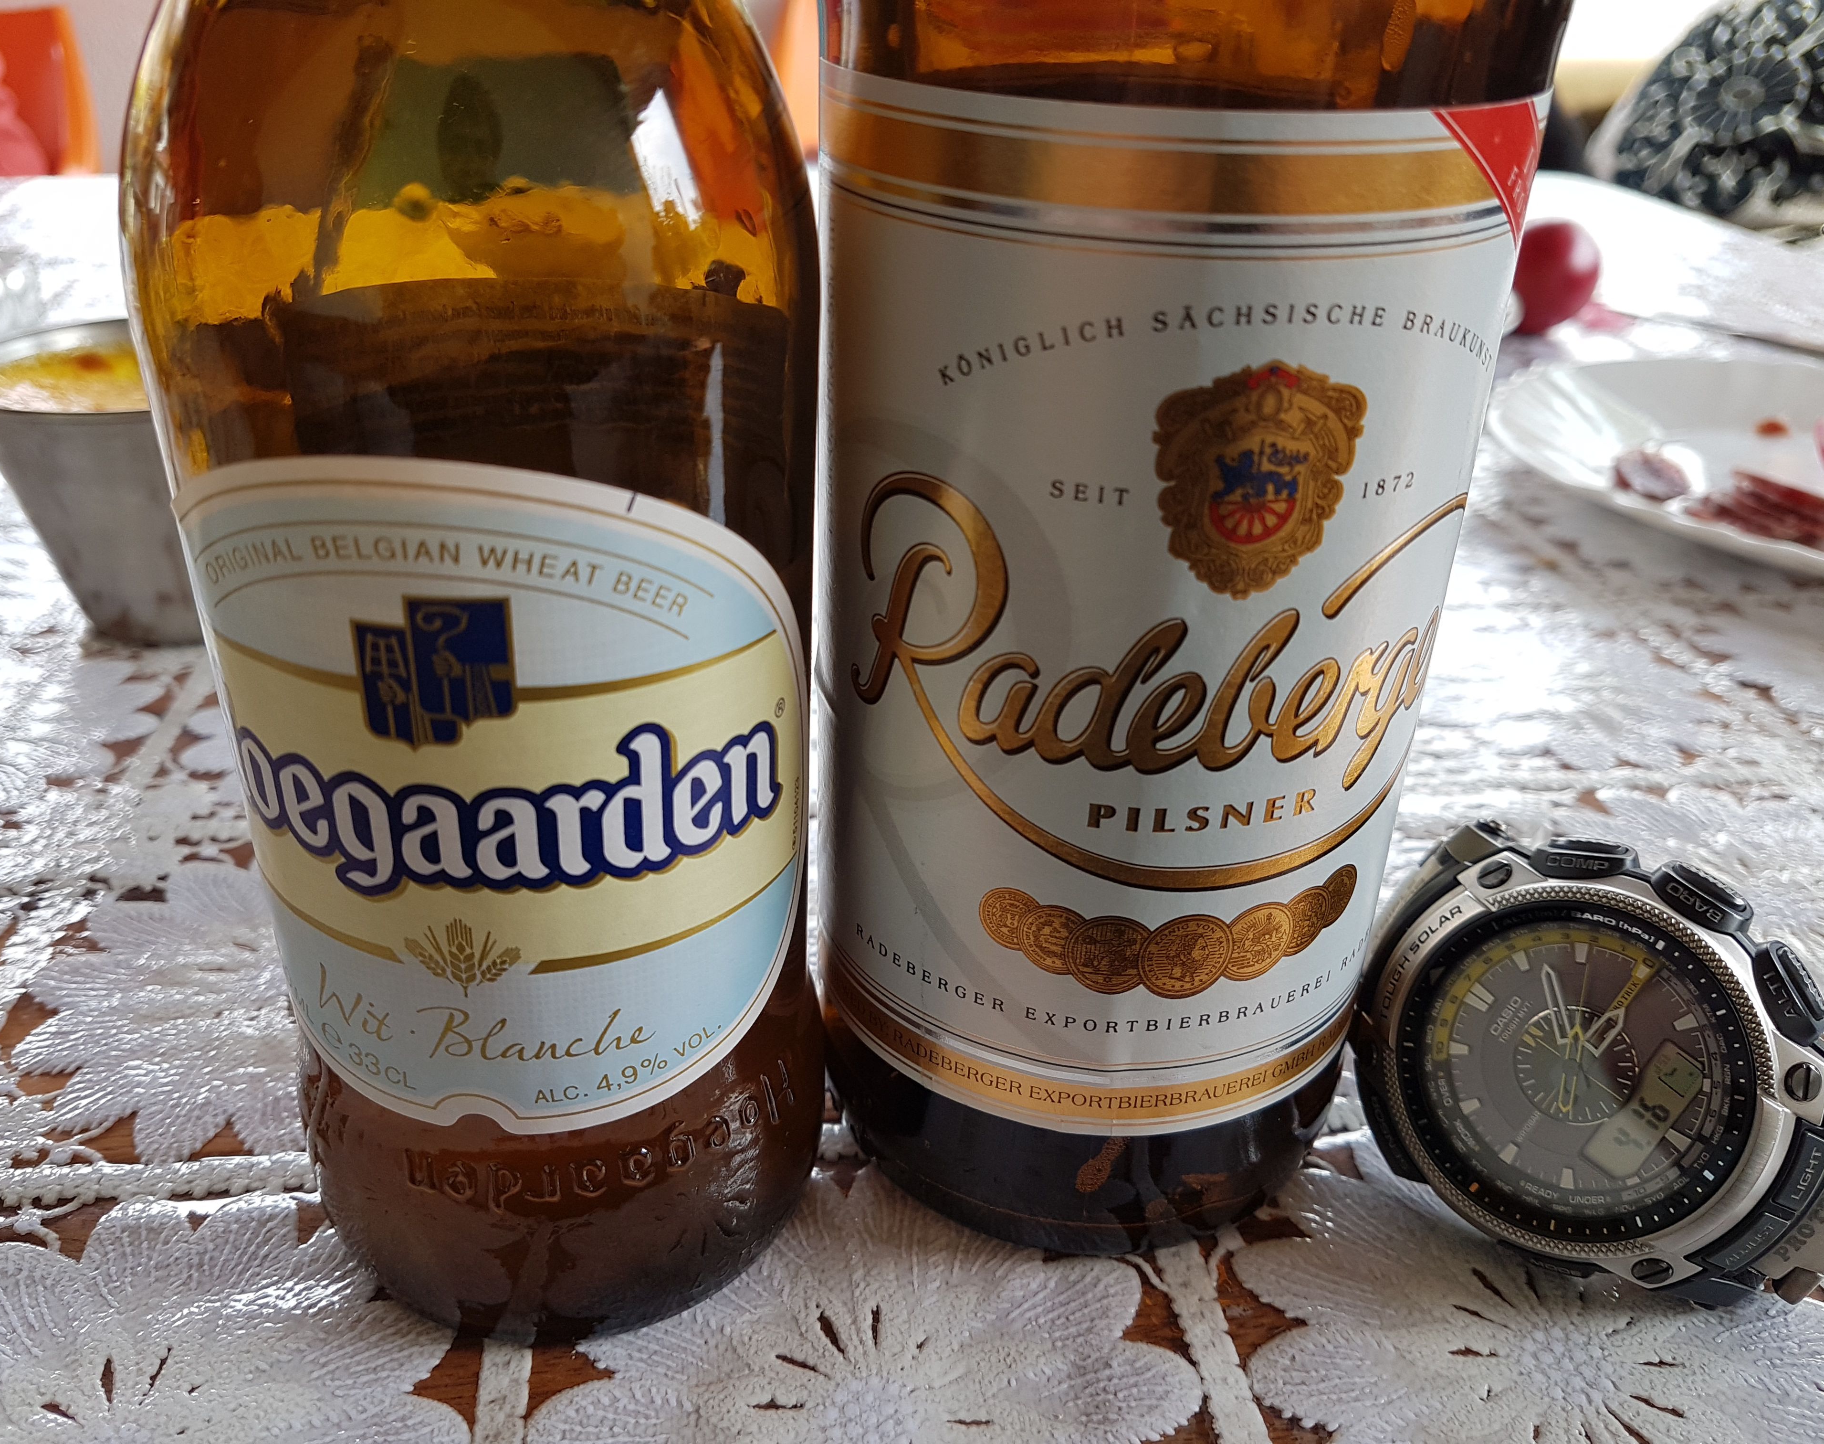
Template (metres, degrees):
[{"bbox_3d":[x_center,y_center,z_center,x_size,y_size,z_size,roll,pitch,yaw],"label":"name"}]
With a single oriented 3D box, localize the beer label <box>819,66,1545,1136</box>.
[{"bbox_3d":[0.025,-0.014,0.159,0.069,0.105,0.057,-3,29,-8],"label":"beer label"}]

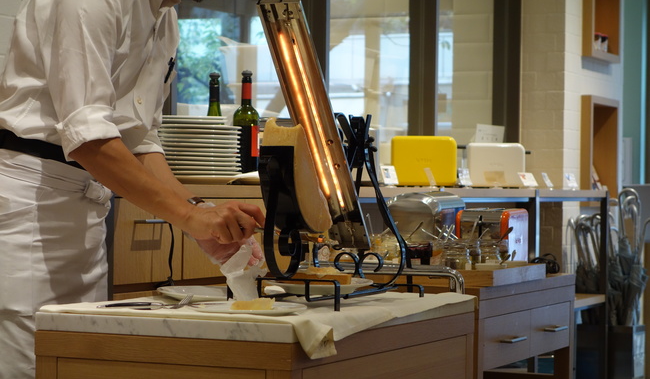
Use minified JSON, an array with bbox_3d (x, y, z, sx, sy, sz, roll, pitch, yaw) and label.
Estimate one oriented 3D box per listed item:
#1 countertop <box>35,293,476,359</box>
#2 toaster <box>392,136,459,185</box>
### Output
[{"bbox_3d":[-0.099,0.250,3.705,0.524,0.035,0.984,1,0,24],"label":"countertop"},{"bbox_3d":[0.390,-0.107,6.841,0.255,0.190,0.180,1,0,9],"label":"toaster"}]

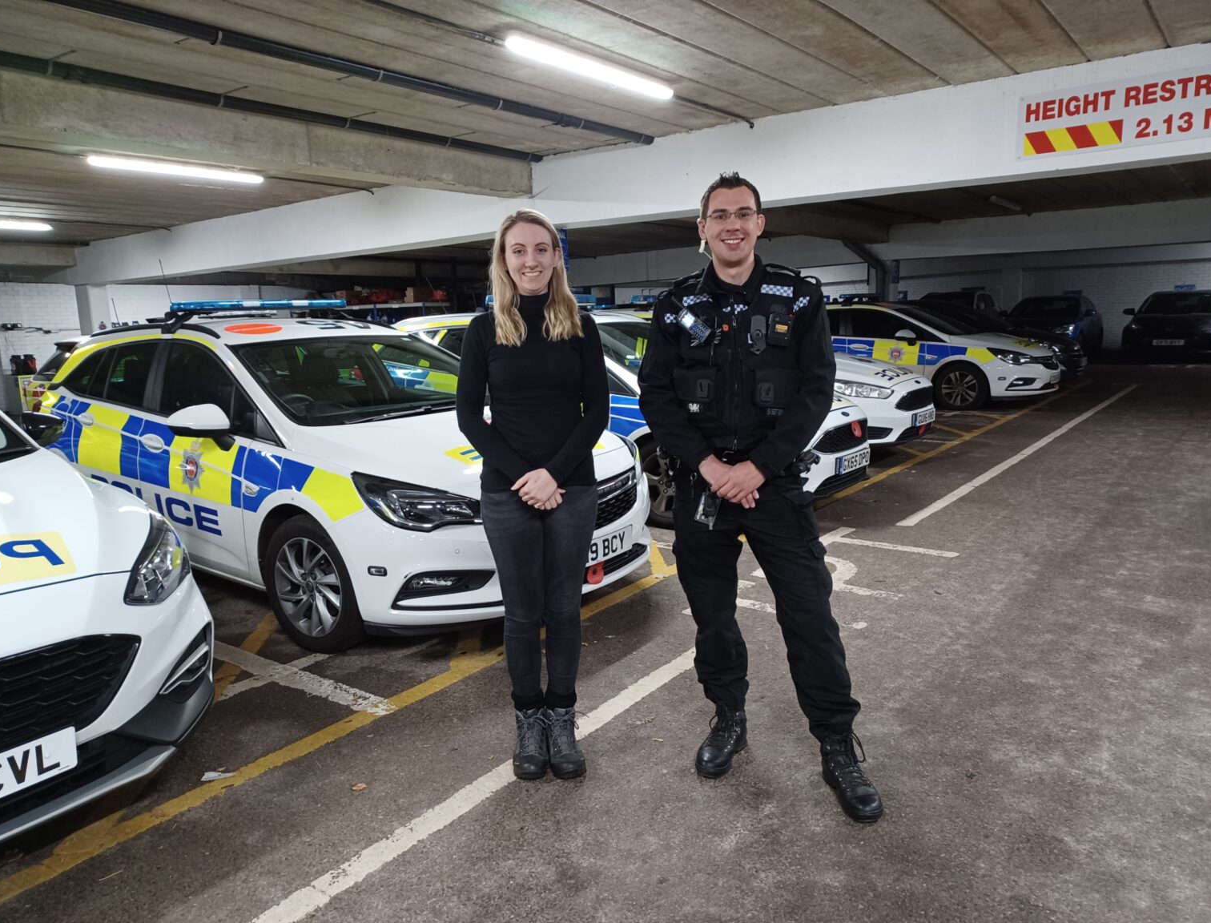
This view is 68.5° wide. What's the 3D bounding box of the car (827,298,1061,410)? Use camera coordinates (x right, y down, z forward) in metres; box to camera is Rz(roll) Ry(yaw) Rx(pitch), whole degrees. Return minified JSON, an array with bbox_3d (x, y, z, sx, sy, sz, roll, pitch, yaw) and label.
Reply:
[{"bbox_3d":[4.301,-1.695,13.435,4.650,1.550,1.880,6,12,41],"label":"car"}]

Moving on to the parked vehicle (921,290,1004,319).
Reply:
[{"bbox_3d":[8.713,-3.489,22.478,1.880,1.620,4.400,5,12,37],"label":"parked vehicle"}]

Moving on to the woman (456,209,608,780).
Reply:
[{"bbox_3d":[-0.218,0.124,2.744,0.480,1.735,0.340,-2,9,-3],"label":"woman"}]

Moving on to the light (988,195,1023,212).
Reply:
[{"bbox_3d":[5.734,-3.700,12.742,0.110,0.100,1.570,5,12,37],"label":"light"}]

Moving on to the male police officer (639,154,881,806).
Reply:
[{"bbox_3d":[0.426,0.089,2.598,0.660,1.810,0.460,-1,9,7],"label":"male police officer"}]

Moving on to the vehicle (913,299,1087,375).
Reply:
[{"bbox_3d":[5.764,-2.004,15.295,4.500,1.460,1.850,6,12,40],"label":"vehicle"}]

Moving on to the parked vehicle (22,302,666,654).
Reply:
[{"bbox_3d":[-1.840,-0.175,5.343,4.700,1.580,1.920,6,12,39],"label":"parked vehicle"}]

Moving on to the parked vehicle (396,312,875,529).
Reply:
[{"bbox_3d":[-0.036,-0.548,7.374,4.500,1.540,1.900,6,12,40],"label":"parked vehicle"}]

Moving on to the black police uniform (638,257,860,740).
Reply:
[{"bbox_3d":[0.423,0.148,2.643,0.620,1.450,0.380,-1,9,7],"label":"black police uniform"}]

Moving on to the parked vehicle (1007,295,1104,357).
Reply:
[{"bbox_3d":[10.561,-3.231,21.046,1.880,1.500,4.300,5,12,37],"label":"parked vehicle"}]

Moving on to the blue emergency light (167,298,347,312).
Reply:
[{"bbox_3d":[-2.077,-0.953,5.397,0.280,0.085,1.150,6,12,39],"label":"blue emergency light"}]

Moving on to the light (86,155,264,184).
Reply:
[{"bbox_3d":[-3.799,-2.609,8.000,0.110,0.100,1.570,5,12,37],"label":"light"}]

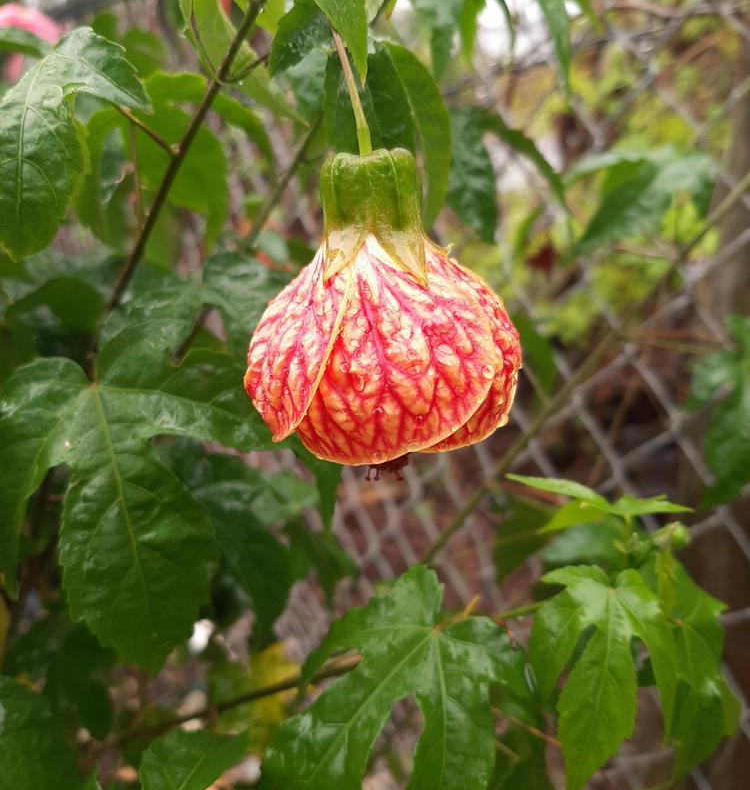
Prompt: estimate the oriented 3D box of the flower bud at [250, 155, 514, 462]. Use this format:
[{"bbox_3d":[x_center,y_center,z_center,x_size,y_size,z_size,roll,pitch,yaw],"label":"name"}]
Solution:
[{"bbox_3d":[0.002,-0.017,0.150,0.053,0.060,0.052,-2,13,0],"label":"flower bud"}]

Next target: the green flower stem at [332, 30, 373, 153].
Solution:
[{"bbox_3d":[-0.005,-0.058,0.143,0.003,0.026,0.003,-13,-7,0],"label":"green flower stem"}]

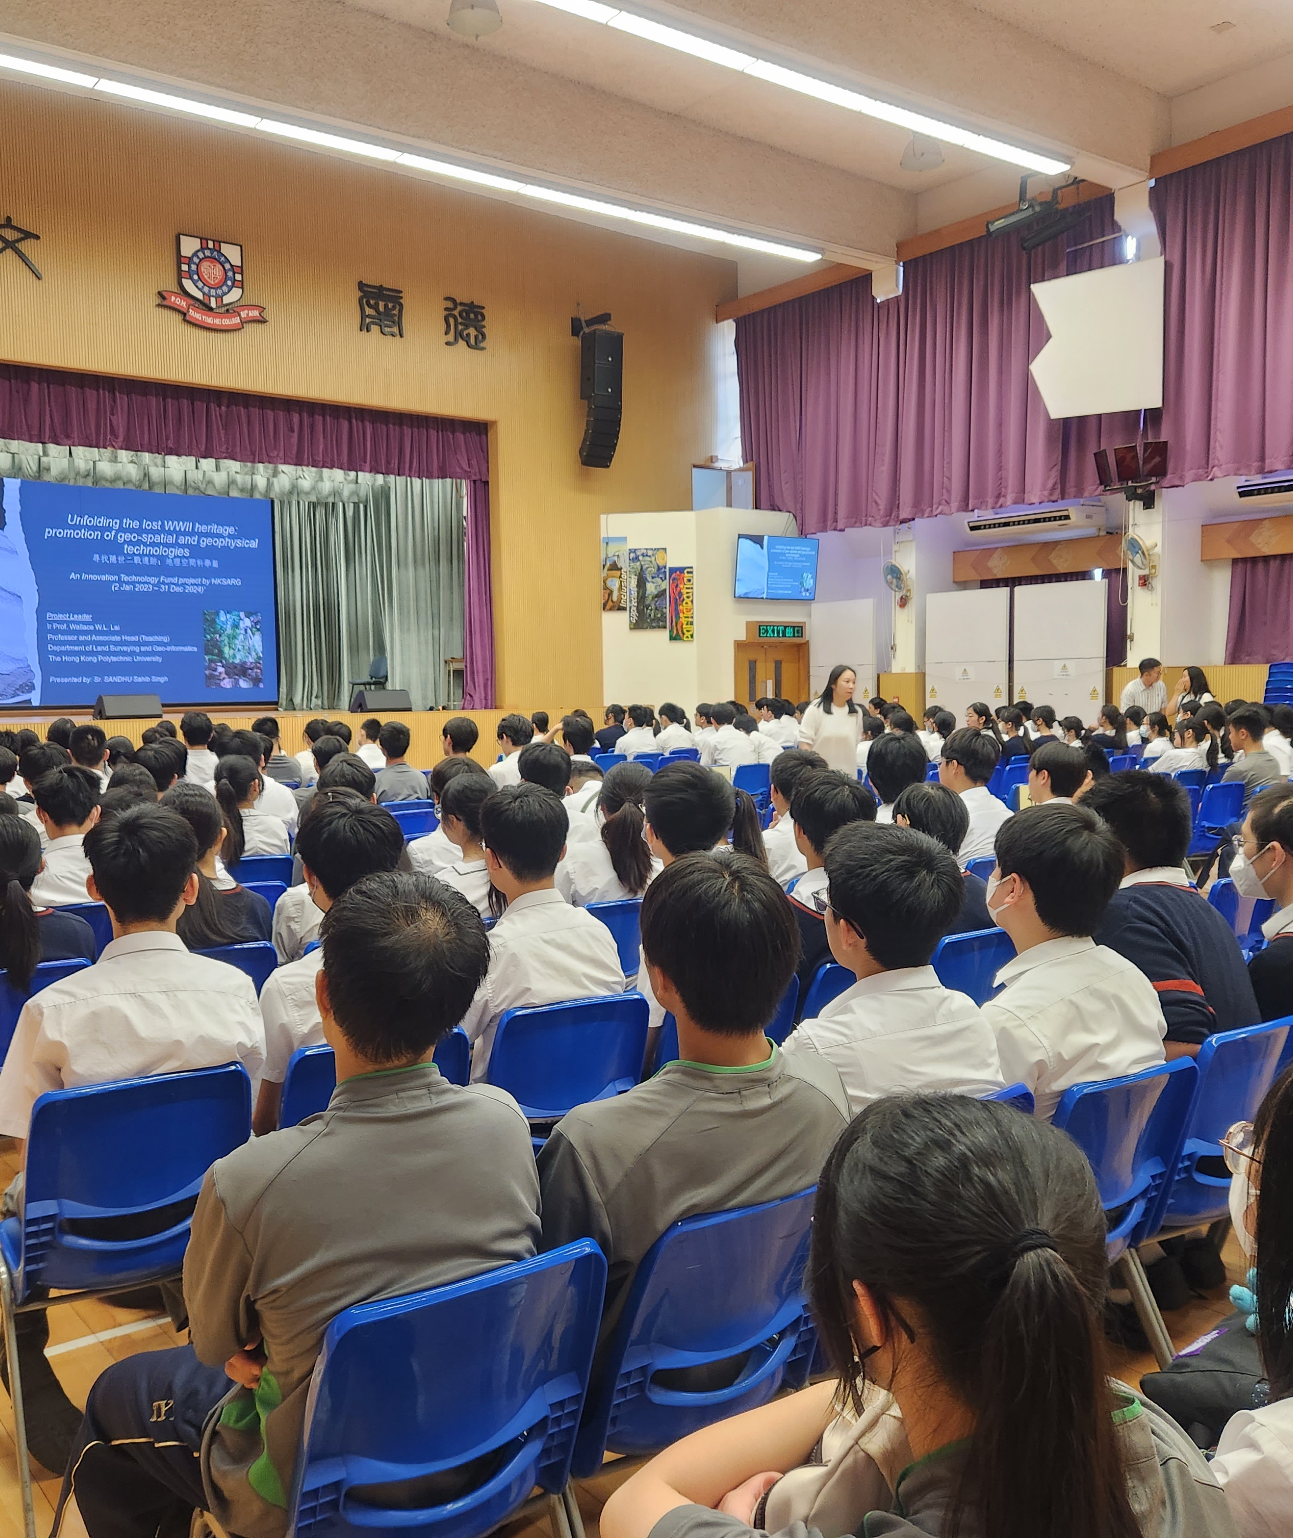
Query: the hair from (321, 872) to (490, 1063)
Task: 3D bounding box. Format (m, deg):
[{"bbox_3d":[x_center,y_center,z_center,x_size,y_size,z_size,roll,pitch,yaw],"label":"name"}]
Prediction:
[{"bbox_3d":[-0.264,0.216,1.500,0.180,0.200,0.205,-3,3,-32],"label":"hair"}]

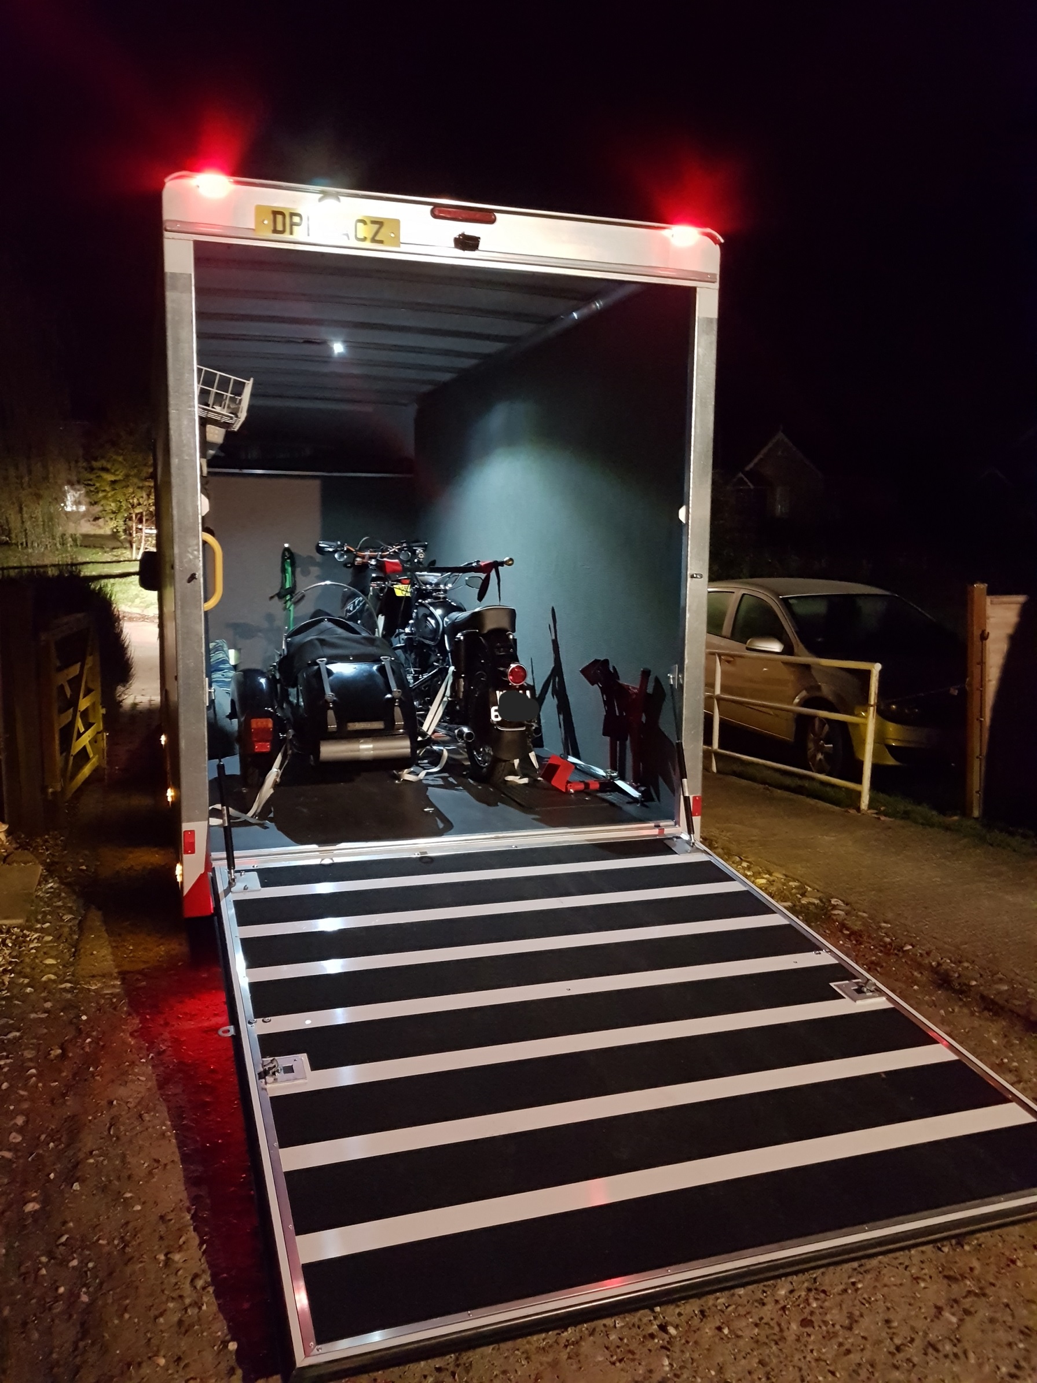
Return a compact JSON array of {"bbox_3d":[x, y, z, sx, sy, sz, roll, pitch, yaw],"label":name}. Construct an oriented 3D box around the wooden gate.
[{"bbox_3d":[-2.830,0.083,6.620,0.080,1.020,1.450,-1,8,-12],"label":"wooden gate"}]

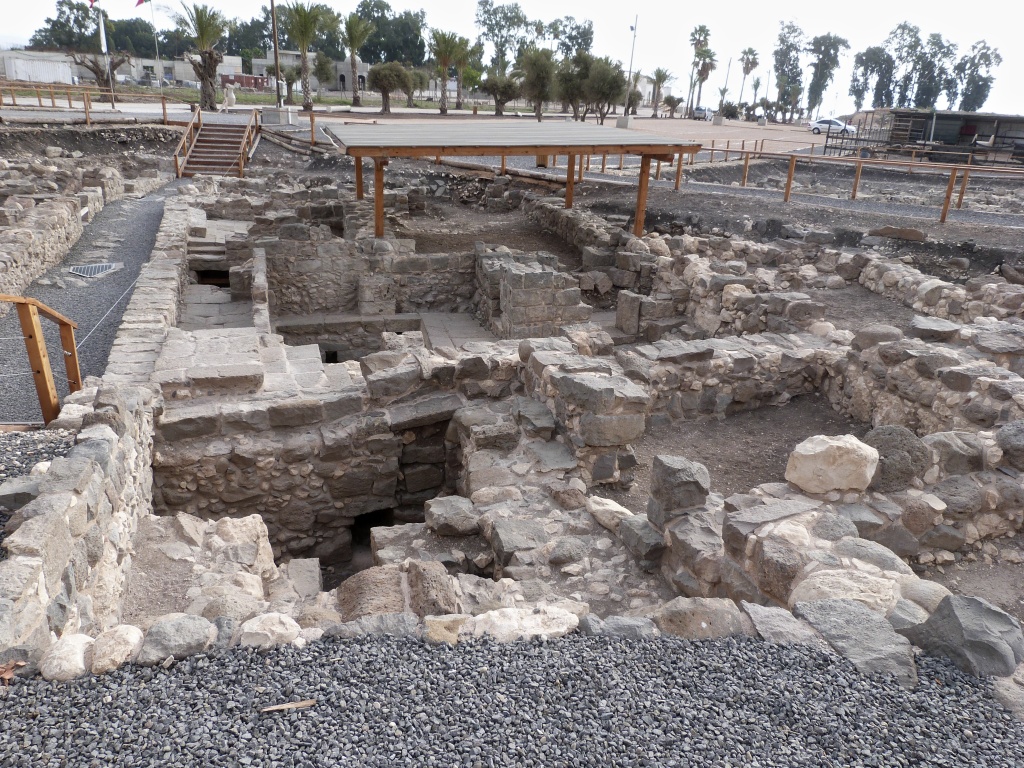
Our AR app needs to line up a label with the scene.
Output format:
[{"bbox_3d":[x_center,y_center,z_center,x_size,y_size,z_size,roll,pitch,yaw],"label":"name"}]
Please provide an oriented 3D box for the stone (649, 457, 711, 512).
[{"bbox_3d":[0.820,0.499,3.600,0.250,0.210,0.210,10,22,19],"label":"stone"}]

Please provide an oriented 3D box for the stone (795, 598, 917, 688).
[{"bbox_3d":[1.149,0.860,2.460,0.250,0.130,0.340,-10,23,-26],"label":"stone"}]

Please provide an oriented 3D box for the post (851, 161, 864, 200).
[{"bbox_3d":[8.707,-5.136,18.628,0.100,0.980,0.100,-18,28,-40],"label":"post"}]

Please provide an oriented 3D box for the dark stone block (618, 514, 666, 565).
[{"bbox_3d":[0.635,0.757,3.600,0.210,0.200,0.210,-8,22,-23],"label":"dark stone block"}]

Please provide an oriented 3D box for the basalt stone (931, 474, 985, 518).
[{"bbox_3d":[2.651,0.669,4.400,0.290,0.210,0.250,4,21,9],"label":"basalt stone"}]

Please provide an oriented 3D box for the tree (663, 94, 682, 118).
[{"bbox_3d":[22.971,-39.598,105.411,2.900,3.300,2.900,1,21,0],"label":"tree"}]

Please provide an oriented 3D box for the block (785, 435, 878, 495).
[{"bbox_3d":[1.901,0.479,4.400,0.510,0.310,0.300,3,21,5],"label":"block"}]

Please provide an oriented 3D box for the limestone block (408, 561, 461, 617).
[{"bbox_3d":[-0.391,1.031,3.710,0.260,0.250,0.220,1,21,0],"label":"limestone block"}]

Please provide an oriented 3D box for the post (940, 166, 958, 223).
[{"bbox_3d":[8.073,-3.479,13.659,0.100,0.980,0.100,-18,28,-40],"label":"post"}]

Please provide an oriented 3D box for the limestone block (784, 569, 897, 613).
[{"bbox_3d":[1.255,0.801,2.800,0.390,0.170,0.220,-3,21,-9],"label":"limestone block"}]

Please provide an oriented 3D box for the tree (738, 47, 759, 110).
[{"bbox_3d":[36.778,-47.353,115.000,3.100,10.800,3.100,2,21,0],"label":"tree"}]

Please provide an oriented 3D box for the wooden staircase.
[{"bbox_3d":[-11.834,-9.792,29.847,2.450,2.550,3.300,-1,21,-8],"label":"wooden staircase"}]

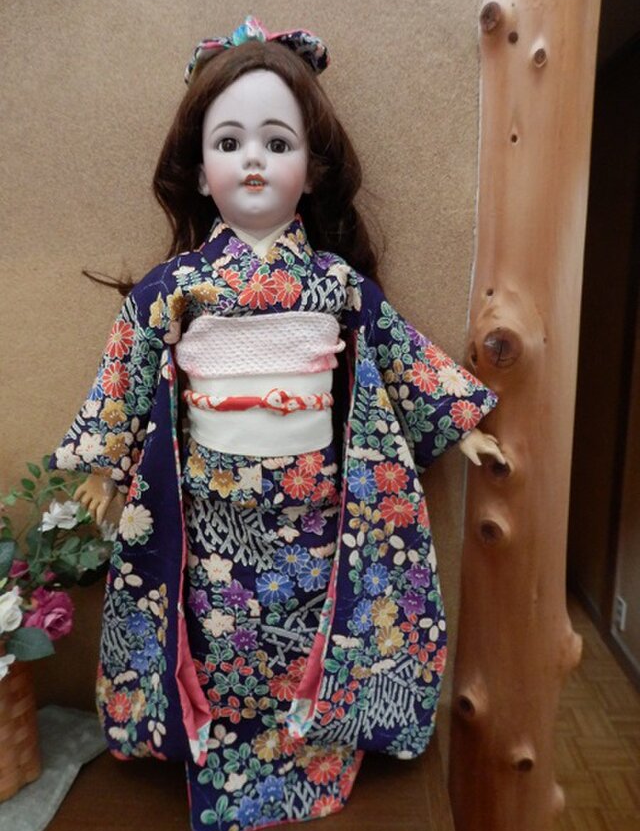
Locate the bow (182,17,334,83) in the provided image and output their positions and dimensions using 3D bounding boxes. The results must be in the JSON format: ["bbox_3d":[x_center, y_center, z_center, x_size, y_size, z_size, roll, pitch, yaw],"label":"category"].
[{"bbox_3d":[-0.059,-0.343,0.578,0.137,0.062,0.055,0,7,-3],"label":"bow"}]

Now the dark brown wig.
[{"bbox_3d":[-0.052,-0.233,0.586,0.215,0.225,0.155,-1,7,-5],"label":"dark brown wig"}]

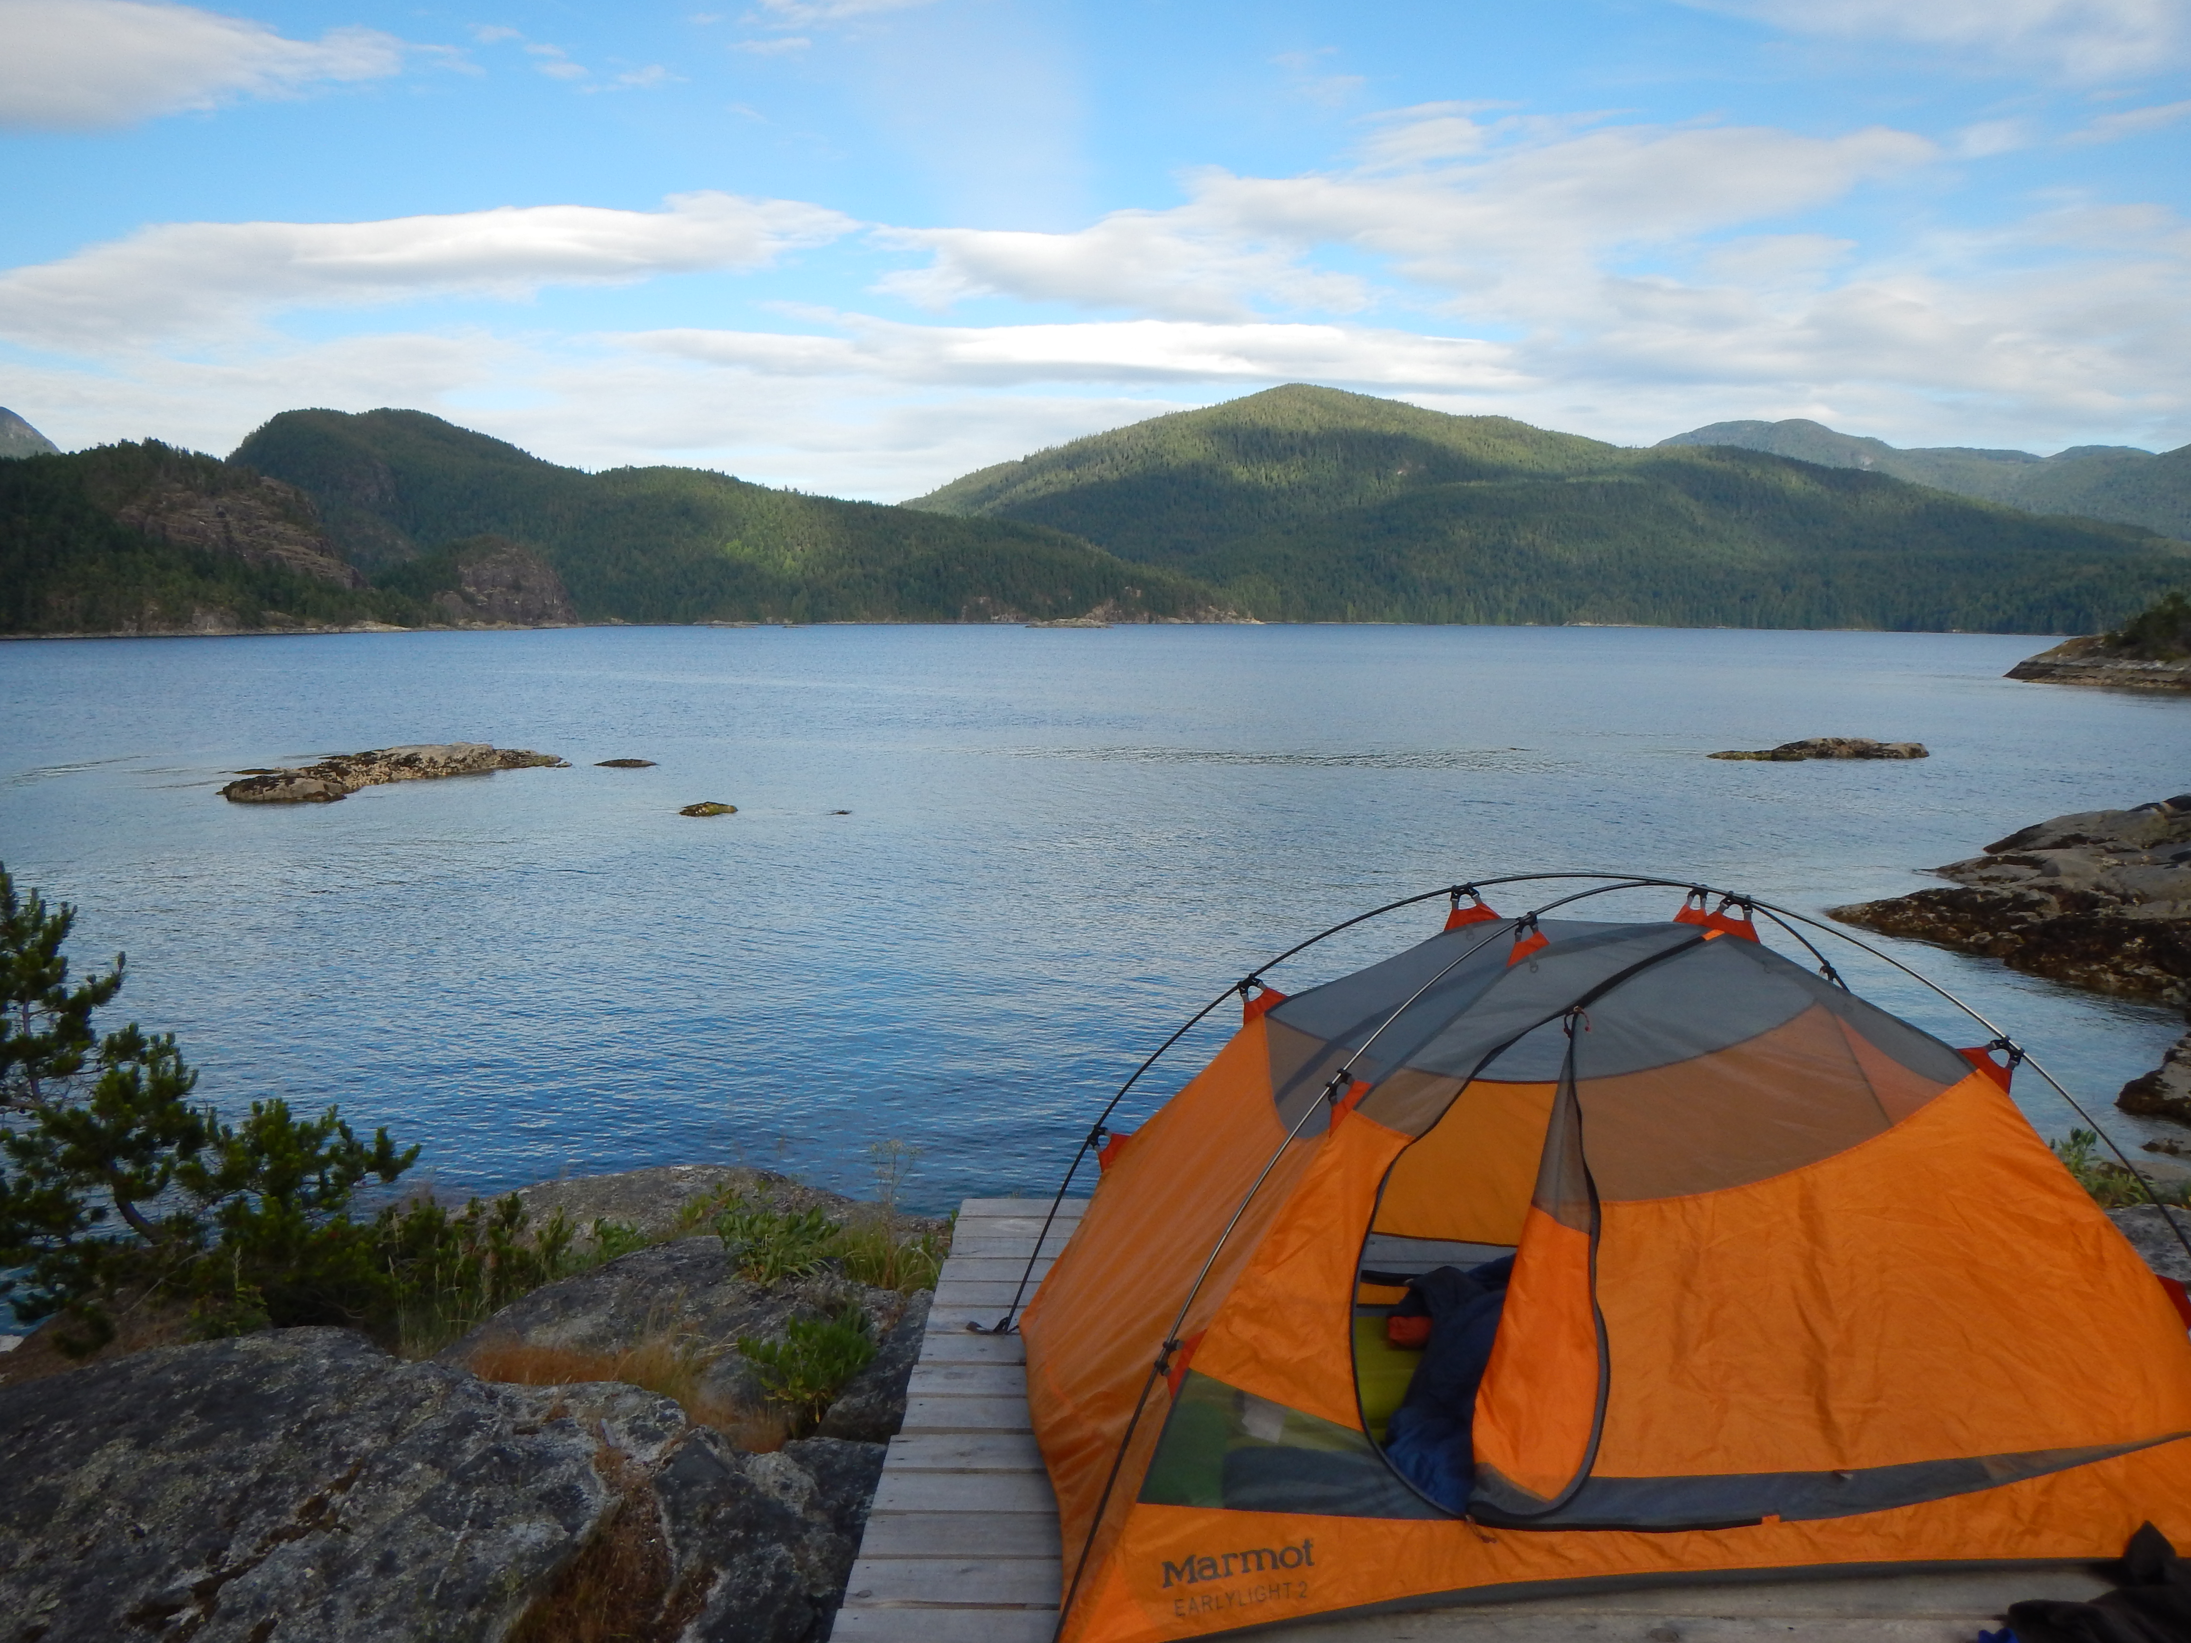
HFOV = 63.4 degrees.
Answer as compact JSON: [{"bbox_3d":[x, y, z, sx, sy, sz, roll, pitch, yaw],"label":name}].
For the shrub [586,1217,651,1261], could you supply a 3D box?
[{"bbox_3d":[-1.439,1.269,5.350,0.210,0.150,0.190,0,6,0],"label":"shrub"}]

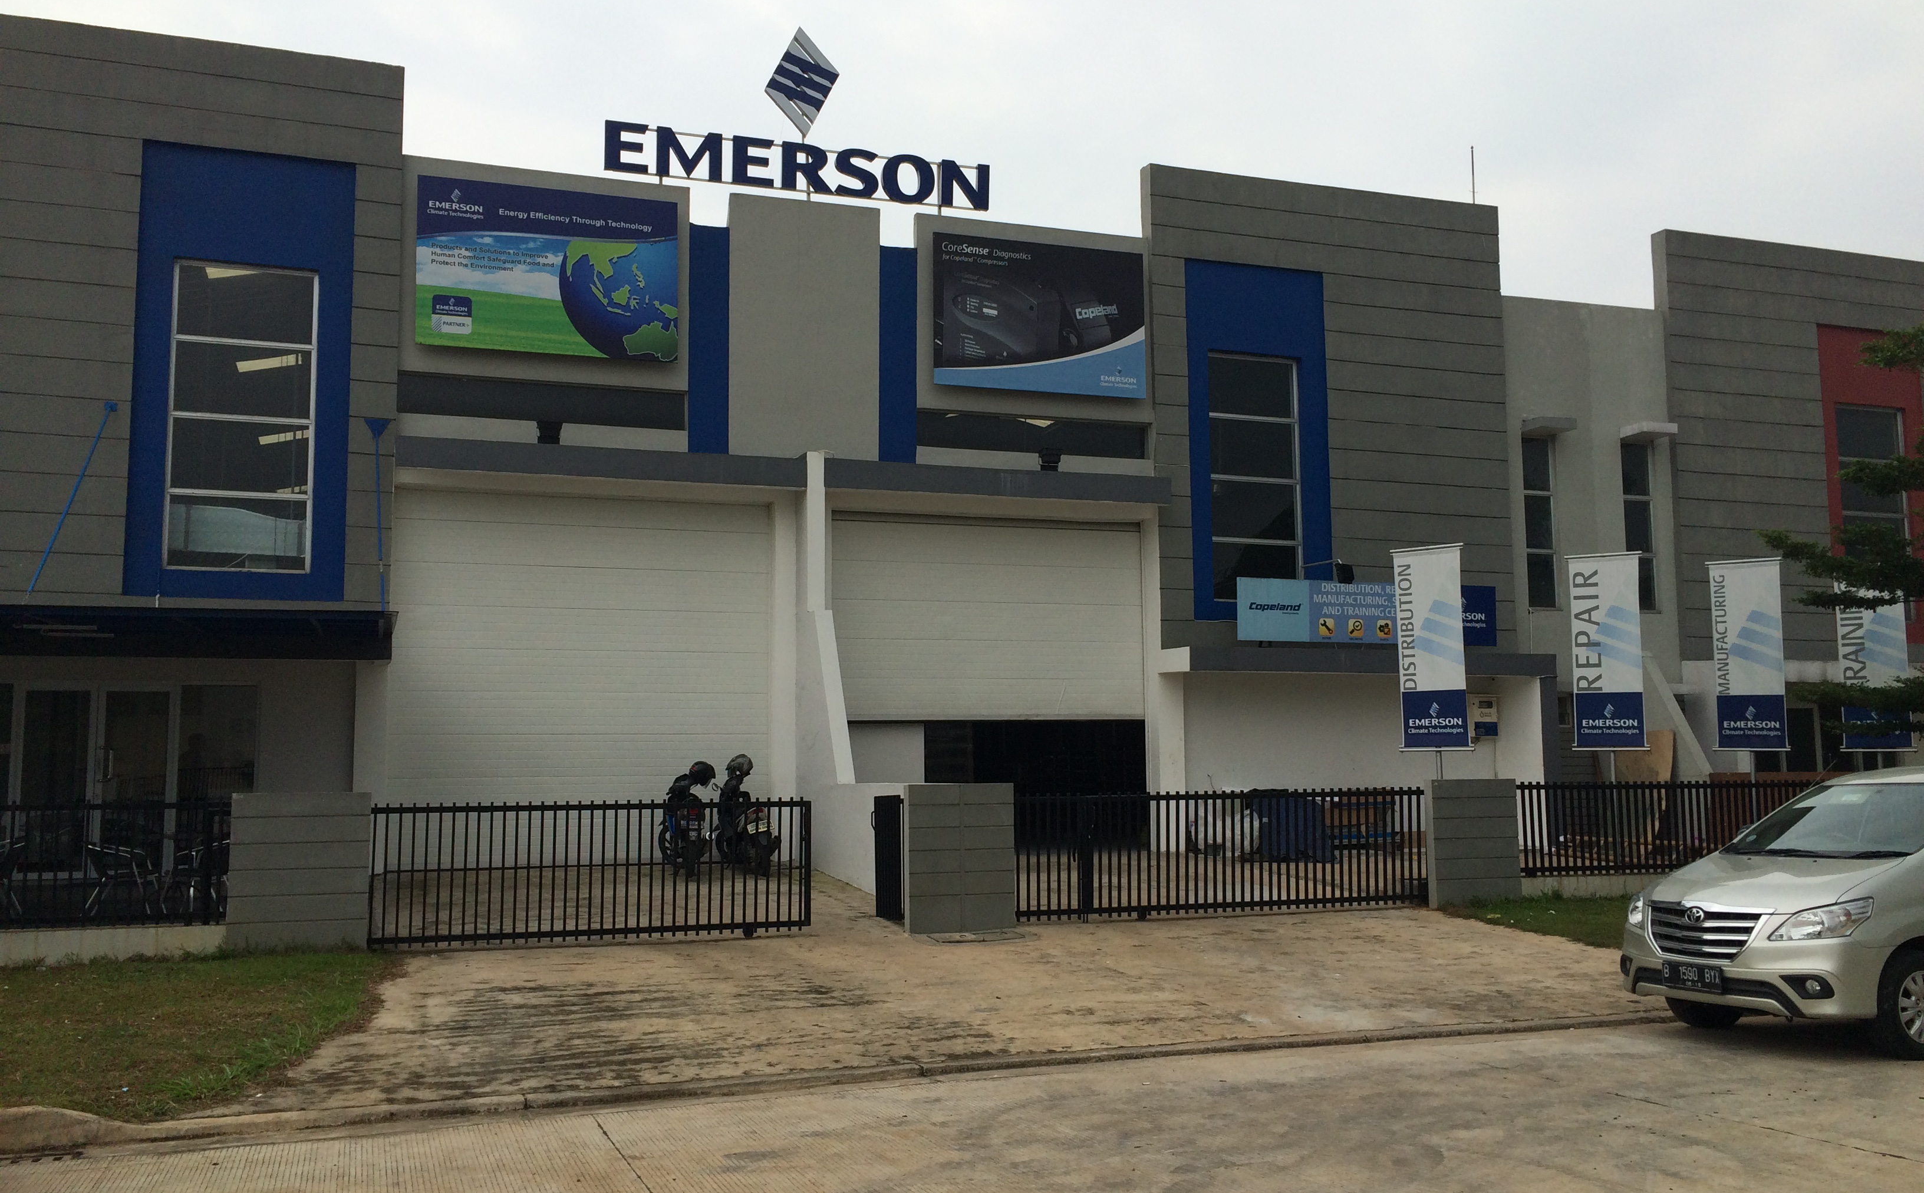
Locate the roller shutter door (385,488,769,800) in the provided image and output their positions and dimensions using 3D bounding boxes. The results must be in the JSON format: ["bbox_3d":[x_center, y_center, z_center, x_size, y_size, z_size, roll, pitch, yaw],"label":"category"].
[{"bbox_3d":[-4.534,1.019,19.425,4.474,4.441,0.120,2,-6,-19],"label":"roller shutter door"}]

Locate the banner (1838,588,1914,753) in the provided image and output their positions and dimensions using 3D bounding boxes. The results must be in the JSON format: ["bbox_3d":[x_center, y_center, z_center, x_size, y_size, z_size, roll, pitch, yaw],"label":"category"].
[{"bbox_3d":[11.261,0.757,19.928,0.826,2.278,0.050,-4,-7,27],"label":"banner"}]

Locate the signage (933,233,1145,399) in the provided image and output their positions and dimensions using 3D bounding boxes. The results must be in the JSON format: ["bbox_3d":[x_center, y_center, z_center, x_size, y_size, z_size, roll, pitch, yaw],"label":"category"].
[{"bbox_3d":[1.113,-3.962,22.959,3.242,2.153,0.120,2,-6,-20],"label":"signage"}]

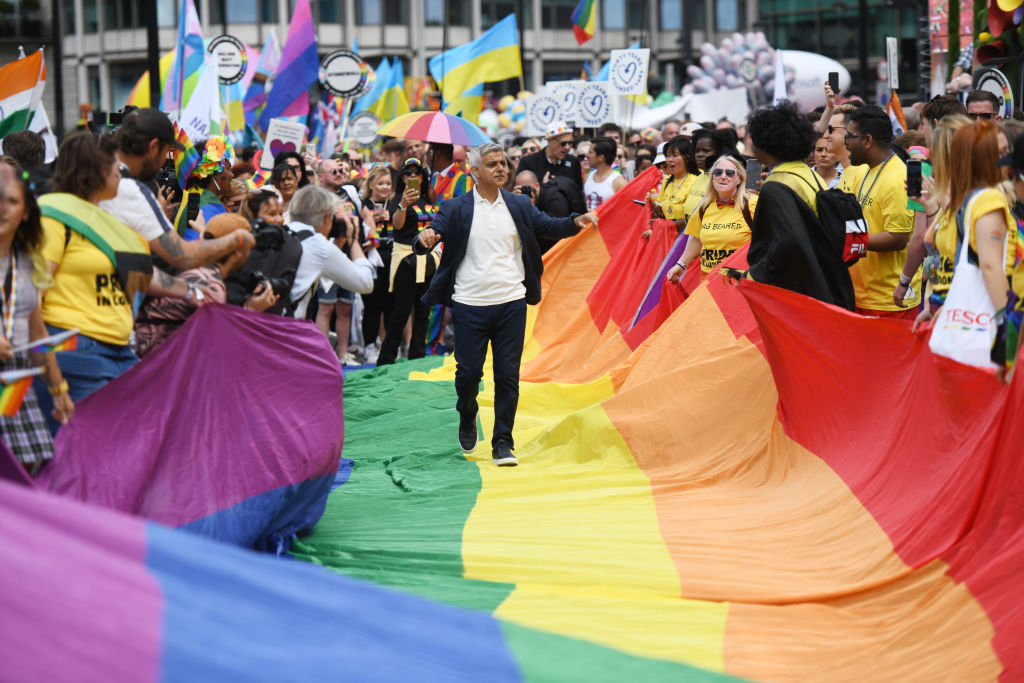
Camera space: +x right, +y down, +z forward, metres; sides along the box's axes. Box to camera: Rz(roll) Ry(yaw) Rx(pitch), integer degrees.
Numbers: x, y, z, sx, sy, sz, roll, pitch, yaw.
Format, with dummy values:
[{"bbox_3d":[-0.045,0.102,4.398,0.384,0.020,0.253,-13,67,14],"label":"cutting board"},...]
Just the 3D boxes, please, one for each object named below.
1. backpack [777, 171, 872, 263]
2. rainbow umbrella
[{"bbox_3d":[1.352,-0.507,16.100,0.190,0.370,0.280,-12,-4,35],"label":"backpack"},{"bbox_3d":[-0.626,-1.510,31.000,0.950,0.740,0.950,6,3,0],"label":"rainbow umbrella"}]

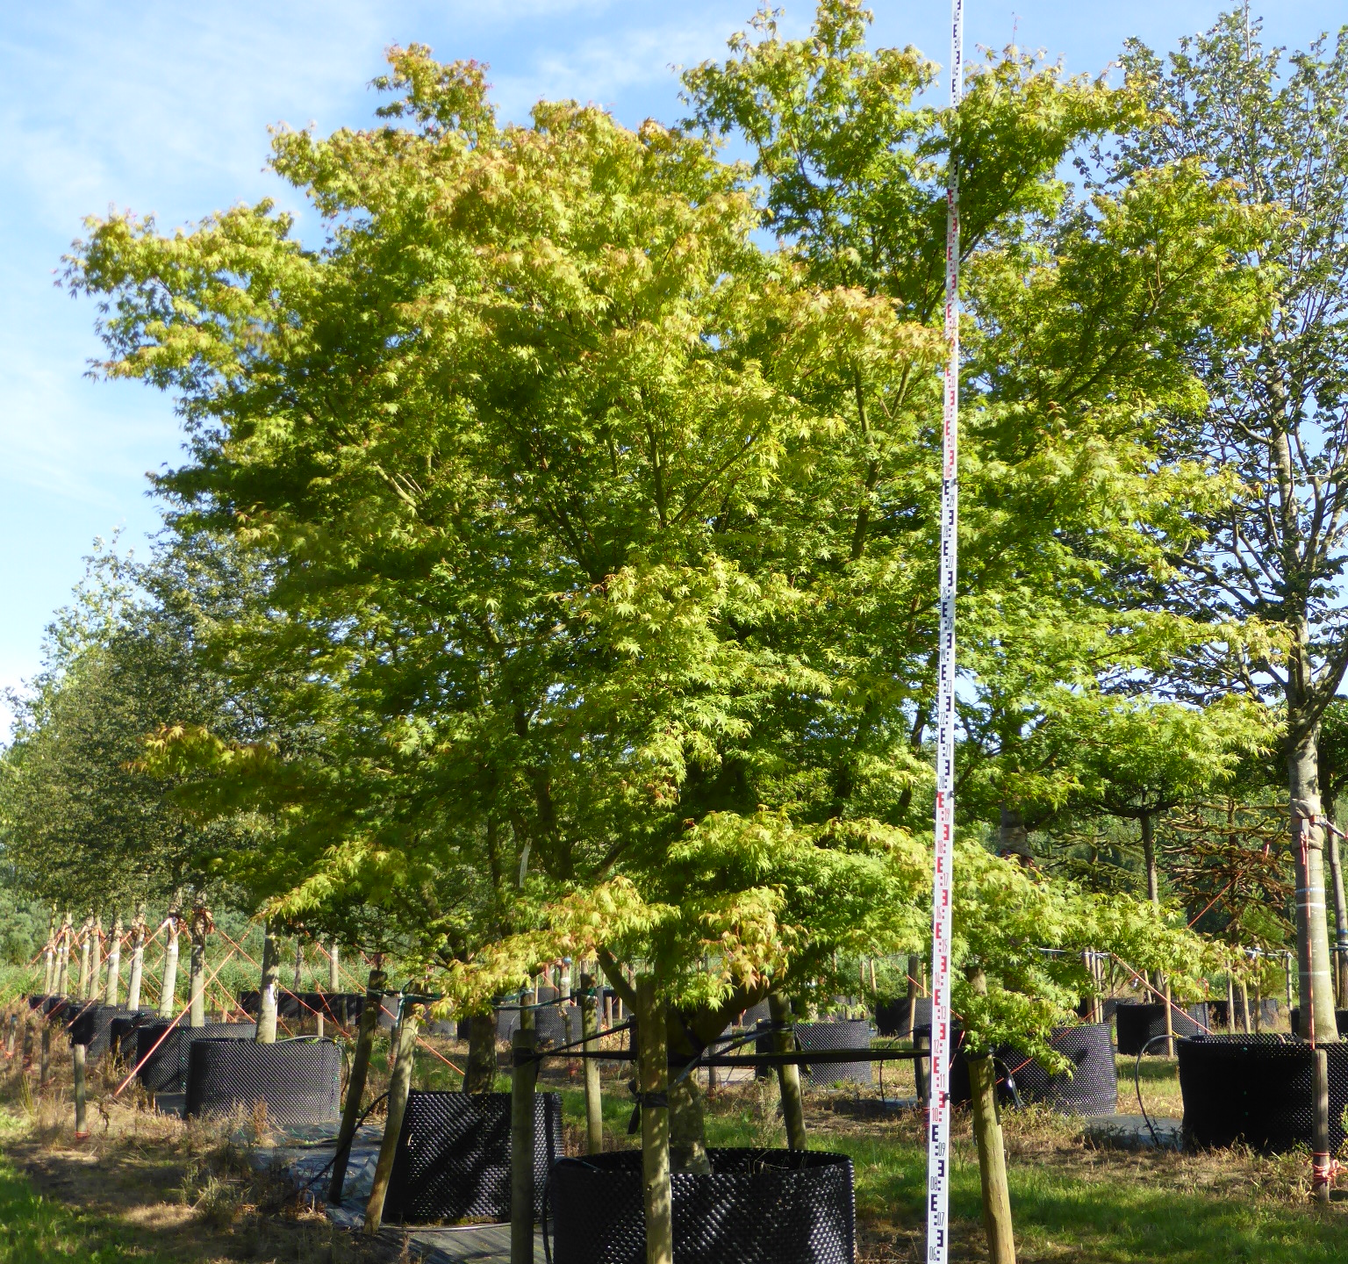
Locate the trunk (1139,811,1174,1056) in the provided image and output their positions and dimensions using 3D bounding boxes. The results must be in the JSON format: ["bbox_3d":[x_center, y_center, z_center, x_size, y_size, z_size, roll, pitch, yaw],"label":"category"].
[{"bbox_3d":[6.912,4.296,25.303,0.250,3.453,0.220,-1,-10,0],"label":"trunk"}]

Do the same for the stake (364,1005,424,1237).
[{"bbox_3d":[-1.512,2.593,9.514,0.095,1.232,0.095,10,-15,-7],"label":"stake"}]

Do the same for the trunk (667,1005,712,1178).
[{"bbox_3d":[0.044,1.910,7.310,0.230,0.683,0.210,-1,-10,0],"label":"trunk"}]

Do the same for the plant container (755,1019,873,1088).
[{"bbox_3d":[1.620,4.824,20.367,1.341,0.726,1.341,0,-10,5],"label":"plant container"}]

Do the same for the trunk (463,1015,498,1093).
[{"bbox_3d":[-1.128,2.452,10.316,0.176,0.472,0.176,2,-10,-6],"label":"trunk"}]

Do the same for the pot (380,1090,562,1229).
[{"bbox_3d":[-1.136,2.990,10.220,1.003,0.696,0.953,2,-10,-6],"label":"pot"}]

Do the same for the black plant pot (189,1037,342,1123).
[{"bbox_3d":[-3.606,3.936,15.644,1.329,0.661,1.329,3,-10,-12],"label":"black plant pot"}]

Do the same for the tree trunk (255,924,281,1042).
[{"bbox_3d":[-3.606,3.136,15.784,0.163,1.047,0.163,3,-10,-12],"label":"tree trunk"}]

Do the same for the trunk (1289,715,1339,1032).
[{"bbox_3d":[5.004,1.945,13.912,0.255,2.500,0.255,-2,-11,19],"label":"trunk"}]

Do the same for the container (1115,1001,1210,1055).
[{"bbox_3d":[7.059,5.732,25.505,1.270,0.690,1.270,0,-10,0],"label":"container"}]

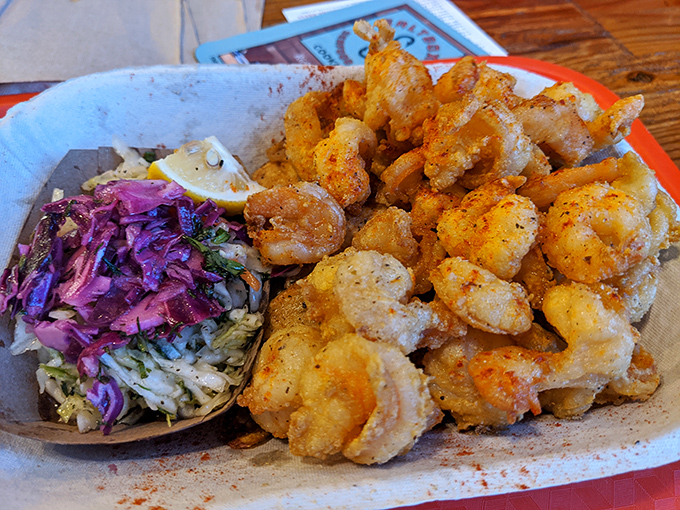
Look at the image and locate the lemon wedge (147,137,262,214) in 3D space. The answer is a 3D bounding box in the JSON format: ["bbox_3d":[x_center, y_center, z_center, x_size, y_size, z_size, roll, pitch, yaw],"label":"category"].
[{"bbox_3d":[-0.065,-0.038,0.255,0.053,0.033,0.033,15,51,13],"label":"lemon wedge"}]

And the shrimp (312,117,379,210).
[{"bbox_3d":[0.002,-0.043,0.250,0.029,0.029,0.044,-6,94,7],"label":"shrimp"}]

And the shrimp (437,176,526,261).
[{"bbox_3d":[0.059,-0.015,0.220,0.037,0.030,0.036,0,49,0],"label":"shrimp"}]

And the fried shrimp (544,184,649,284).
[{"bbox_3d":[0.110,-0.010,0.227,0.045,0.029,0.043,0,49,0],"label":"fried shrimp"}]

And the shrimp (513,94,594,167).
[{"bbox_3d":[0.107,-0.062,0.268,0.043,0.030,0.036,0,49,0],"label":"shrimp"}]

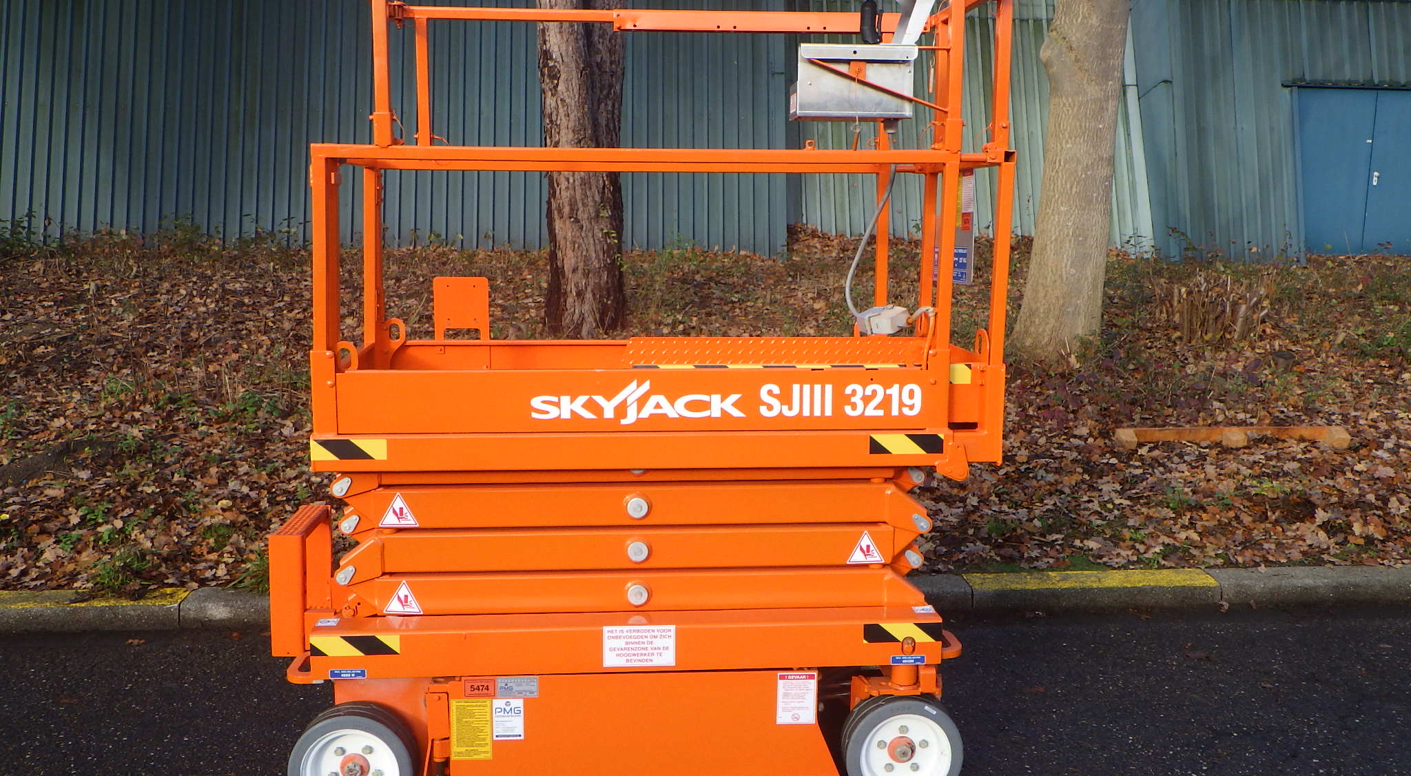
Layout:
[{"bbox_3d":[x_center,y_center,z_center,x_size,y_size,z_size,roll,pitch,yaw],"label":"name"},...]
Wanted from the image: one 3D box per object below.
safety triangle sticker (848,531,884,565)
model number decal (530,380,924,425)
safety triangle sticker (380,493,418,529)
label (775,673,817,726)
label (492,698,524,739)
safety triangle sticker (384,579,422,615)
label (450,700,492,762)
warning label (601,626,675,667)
[{"bbox_3d":[0.417,0.414,2.957,0.100,0.088,0.002,0,9,-4],"label":"safety triangle sticker"},{"bbox_3d":[0.058,0.035,2.800,0.965,0.110,0.002,0,9,-4],"label":"model number decal"},{"bbox_3d":[-0.767,0.306,2.853,0.096,0.087,0.002,0,9,-4],"label":"safety triangle sticker"},{"bbox_3d":[0.233,0.793,2.913,0.101,0.138,0.002,0,9,-4],"label":"label"},{"bbox_3d":[-0.493,0.833,2.866,0.077,0.110,0.002,0,9,-4],"label":"label"},{"bbox_3d":[-0.765,0.530,2.888,0.098,0.088,0.002,0,9,-4],"label":"safety triangle sticker"},{"bbox_3d":[-0.586,0.858,2.863,0.103,0.164,0.002,0,9,-4],"label":"label"},{"bbox_3d":[-0.164,0.645,2.849,0.182,0.107,0.002,0,9,-4],"label":"warning label"}]

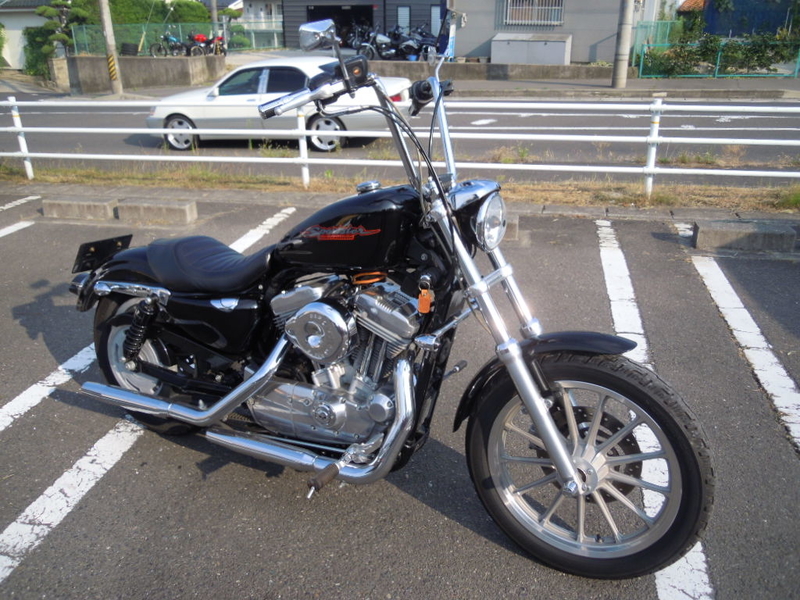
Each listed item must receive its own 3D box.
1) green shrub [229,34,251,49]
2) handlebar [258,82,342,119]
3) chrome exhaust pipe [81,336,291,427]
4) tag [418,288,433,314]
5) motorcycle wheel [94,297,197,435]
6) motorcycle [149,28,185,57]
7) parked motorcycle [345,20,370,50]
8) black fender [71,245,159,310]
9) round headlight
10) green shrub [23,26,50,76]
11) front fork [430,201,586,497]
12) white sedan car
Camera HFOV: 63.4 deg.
[{"bbox_3d":[-7.565,-12.184,30.500,1.050,0.700,1.000,-6,24,-11],"label":"green shrub"},{"bbox_3d":[-0.222,-0.472,1.523,0.225,0.065,0.090,-26,32,-23],"label":"handlebar"},{"bbox_3d":[-0.693,0.212,2.039,0.870,0.360,0.120,11,16,23],"label":"chrome exhaust pipe"},{"bbox_3d":[0.068,0.004,1.757,0.035,0.070,0.008,5,23,14],"label":"tag"},{"bbox_3d":[-0.889,0.200,2.400,0.645,0.645,0.150,11,17,25],"label":"motorcycle wheel"},{"bbox_3d":[-8.656,-9.632,24.300,1.950,1.080,0.720,-19,28,-36],"label":"motorcycle"},{"bbox_3d":[-1.764,-11.241,27.500,0.800,1.150,2.100,10,25,26],"label":"parked motorcycle"},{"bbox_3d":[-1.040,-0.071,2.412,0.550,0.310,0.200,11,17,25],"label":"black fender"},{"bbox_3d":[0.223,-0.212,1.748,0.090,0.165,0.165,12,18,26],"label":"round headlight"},{"bbox_3d":[-13.613,-9.332,24.300,1.100,1.850,1.050,-13,26,-25],"label":"green shrub"},{"bbox_3d":[0.312,0.101,1.744,0.100,0.851,0.250,-25,0,31],"label":"front fork"},{"bbox_3d":[-2.270,-3.645,12.020,4.780,1.440,1.760,4,24,11],"label":"white sedan car"}]

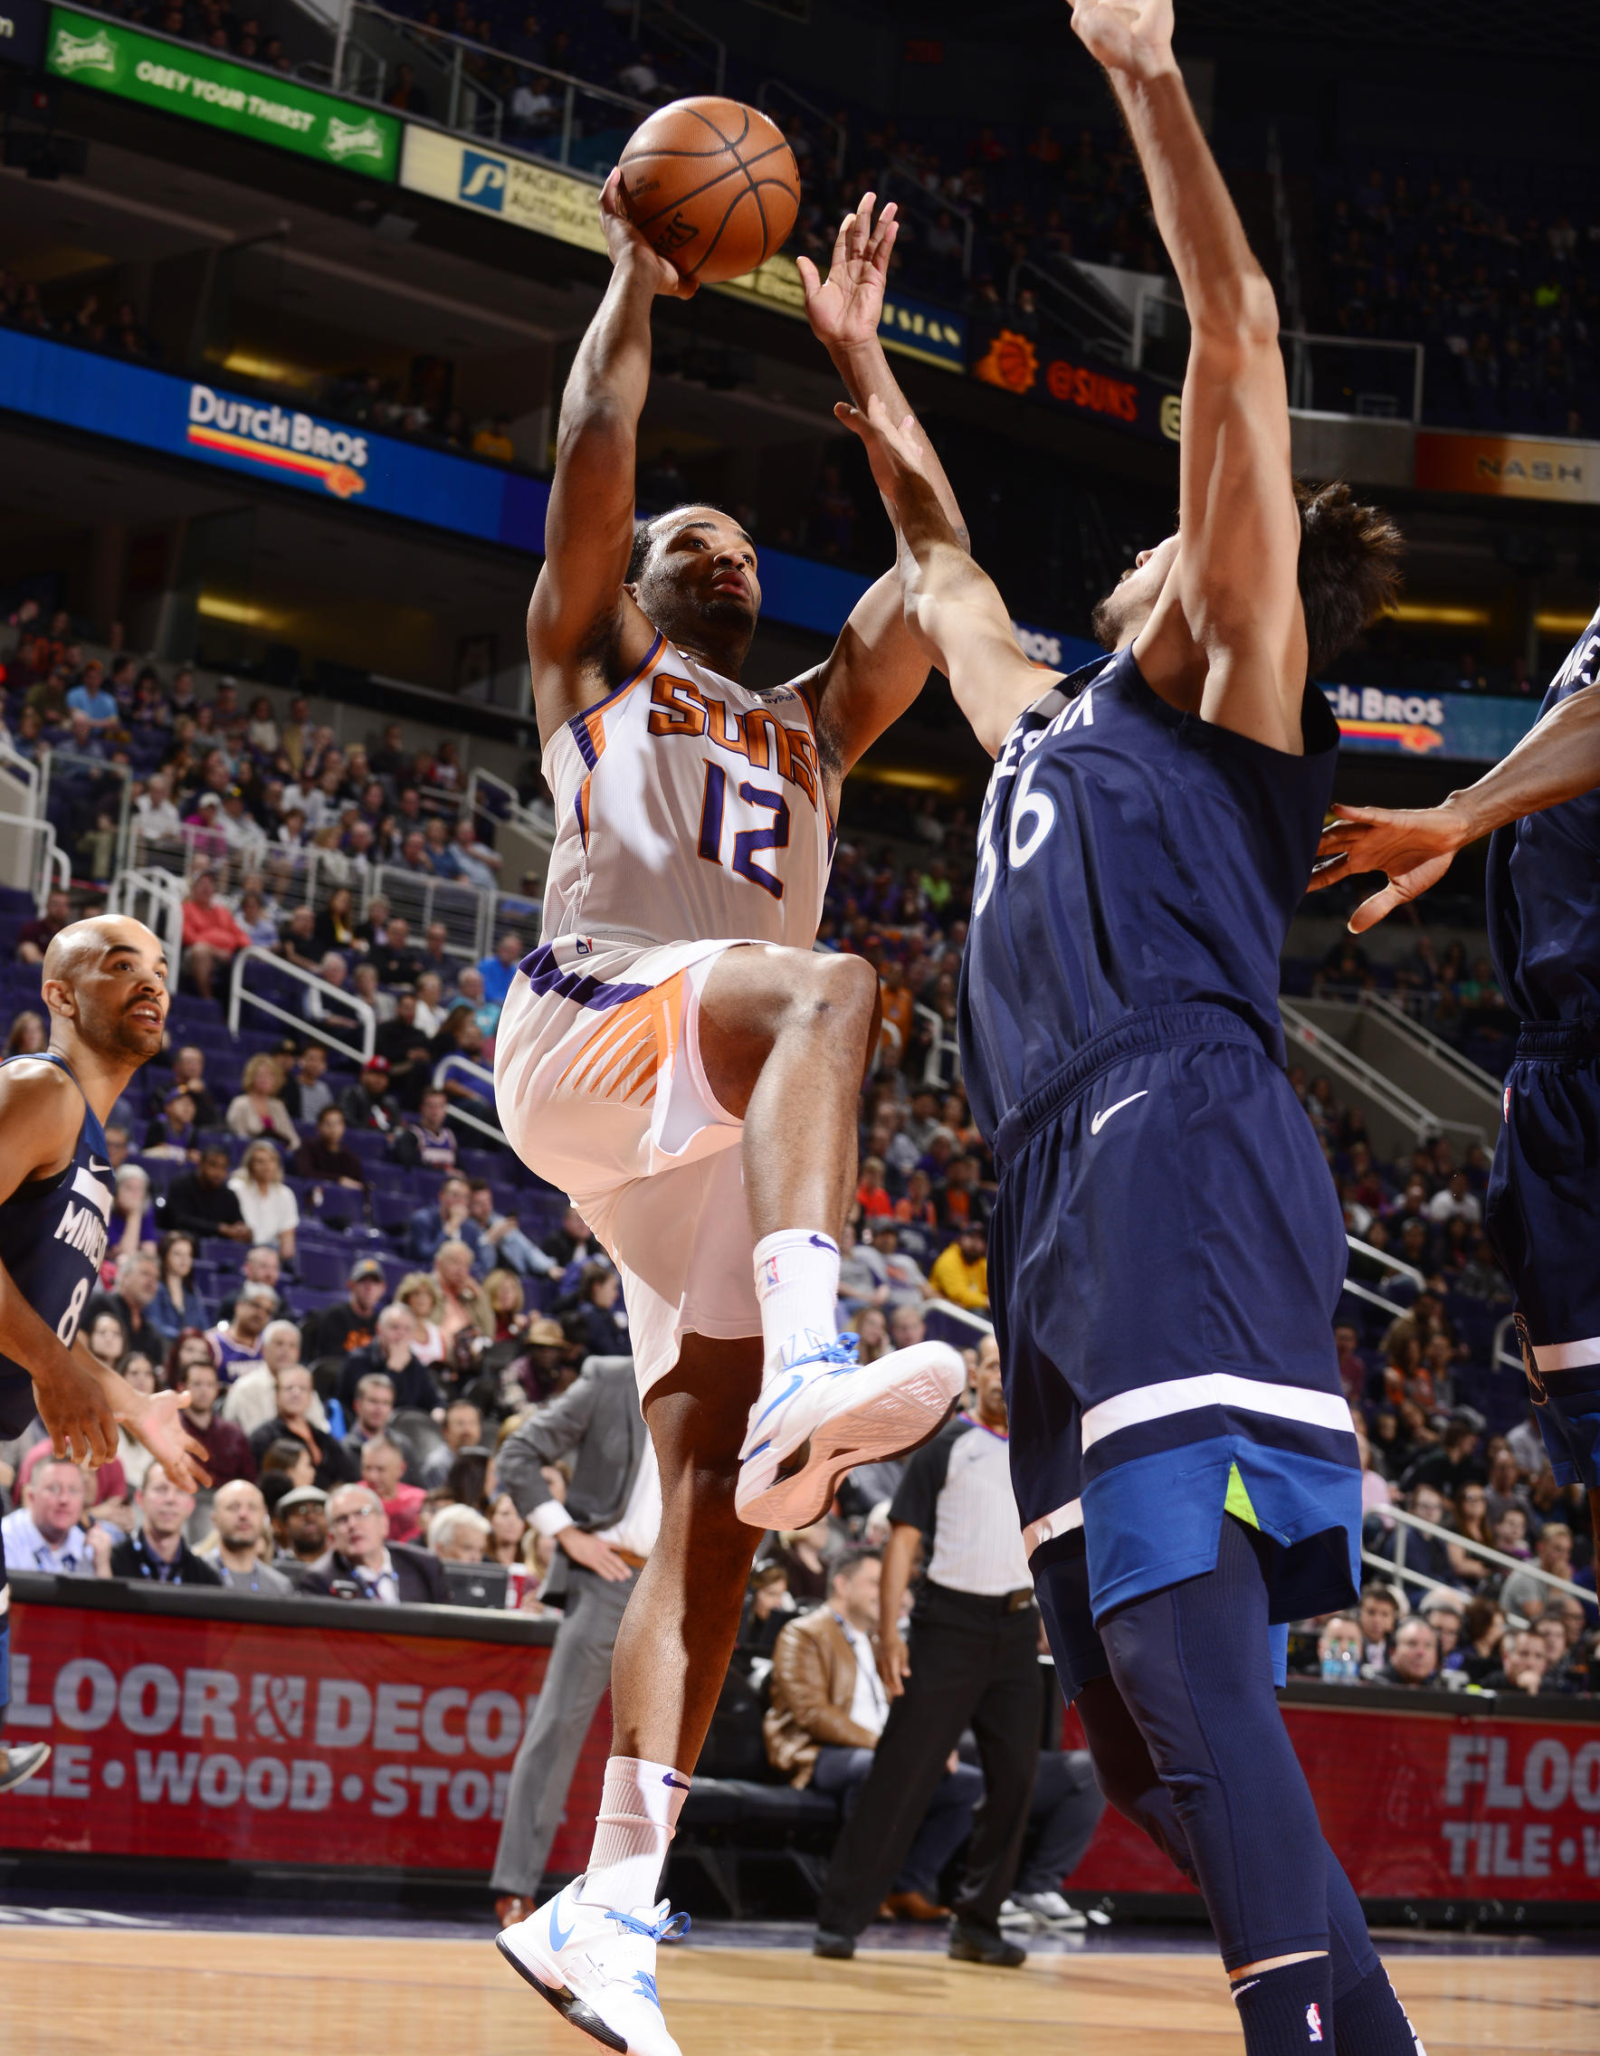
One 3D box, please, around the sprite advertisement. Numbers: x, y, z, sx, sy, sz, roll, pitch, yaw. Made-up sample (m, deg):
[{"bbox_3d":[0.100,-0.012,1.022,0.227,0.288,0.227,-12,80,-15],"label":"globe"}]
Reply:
[{"bbox_3d":[-6.424,-10.392,52.000,4.800,0.720,0.100,11,-11,-42],"label":"sprite advertisement"}]

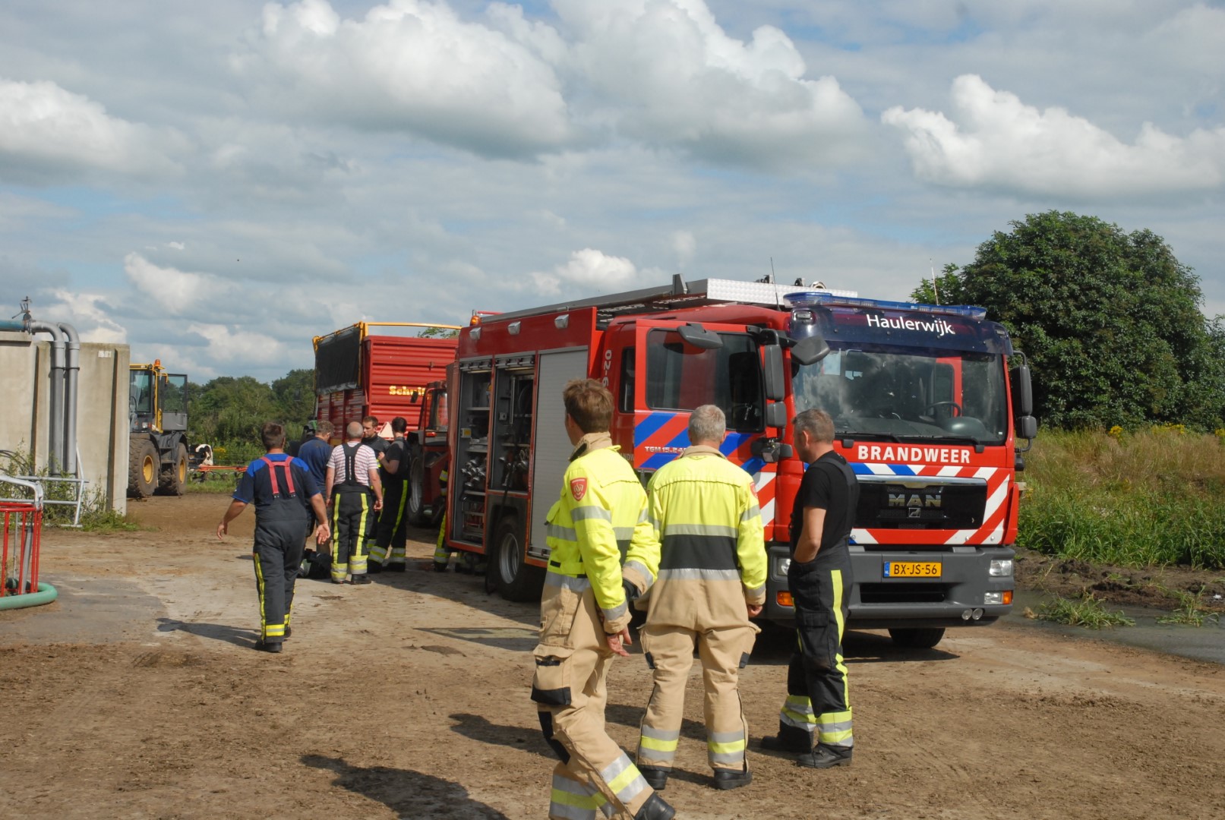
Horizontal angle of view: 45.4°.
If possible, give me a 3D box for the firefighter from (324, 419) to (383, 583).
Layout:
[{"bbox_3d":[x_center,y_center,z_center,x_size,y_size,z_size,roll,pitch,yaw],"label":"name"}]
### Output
[{"bbox_3d":[-2.810,1.007,15.900,0.600,1.760,0.380,1,-1,6],"label":"firefighter"}]

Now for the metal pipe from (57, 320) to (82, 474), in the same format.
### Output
[{"bbox_3d":[-9.446,-0.167,25.500,0.400,2.650,0.300,1,-1,-30],"label":"metal pipe"}]

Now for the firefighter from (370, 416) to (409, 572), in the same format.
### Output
[{"bbox_3d":[-2.598,0.977,17.100,0.400,1.800,0.500,0,-1,30],"label":"firefighter"}]

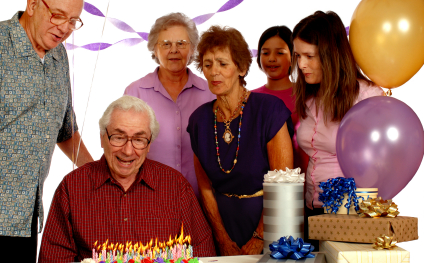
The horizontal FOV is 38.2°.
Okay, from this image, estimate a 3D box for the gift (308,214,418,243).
[{"bbox_3d":[0.484,0.303,1.945,0.271,0.068,0.232,-3,-5,36],"label":"gift"}]

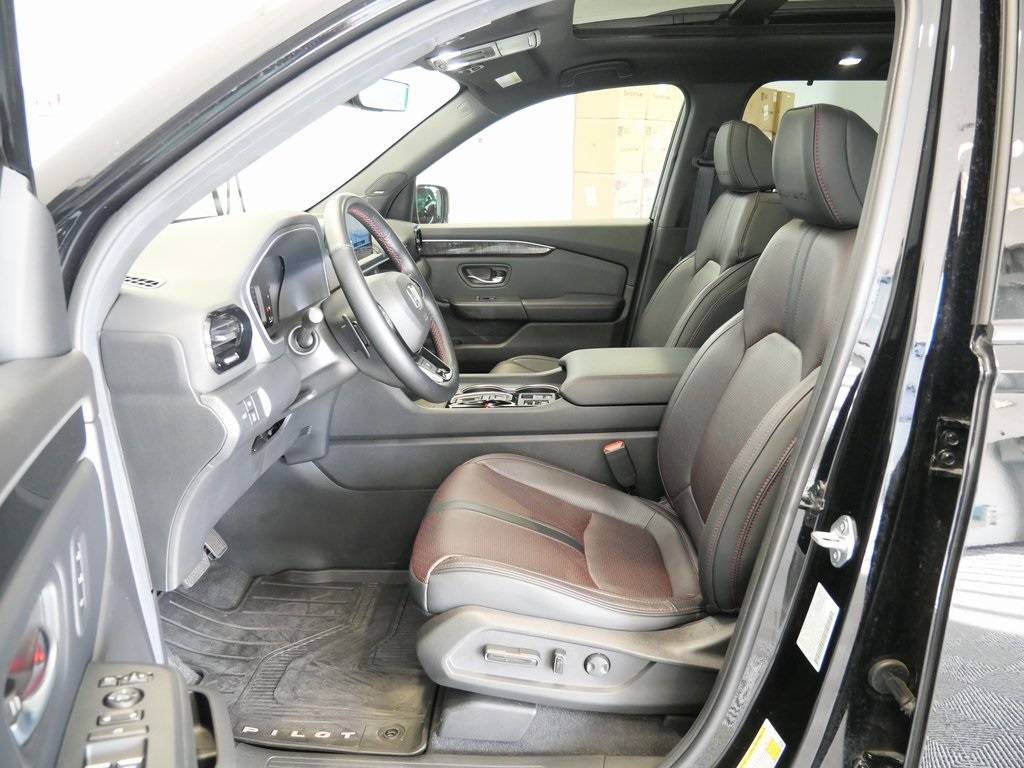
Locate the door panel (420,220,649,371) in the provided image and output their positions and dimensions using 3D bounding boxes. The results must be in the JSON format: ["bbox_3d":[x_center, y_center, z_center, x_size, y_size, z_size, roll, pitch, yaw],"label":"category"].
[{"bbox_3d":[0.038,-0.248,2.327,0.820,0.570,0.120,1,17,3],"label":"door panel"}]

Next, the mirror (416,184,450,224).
[{"bbox_3d":[-0.325,-0.627,2.527,0.140,0.170,0.230,4,17,15],"label":"mirror"}]

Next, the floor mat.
[{"bbox_3d":[-0.413,0.499,1.376,0.585,0.090,0.490,1,17,3],"label":"floor mat"}]

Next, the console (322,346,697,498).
[{"bbox_3d":[0.066,0.070,1.627,0.900,0.285,0.310,1,17,3],"label":"console"}]

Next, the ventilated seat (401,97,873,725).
[{"bbox_3d":[0.213,0.004,1.171,0.780,0.875,0.555,1,17,3],"label":"ventilated seat"}]

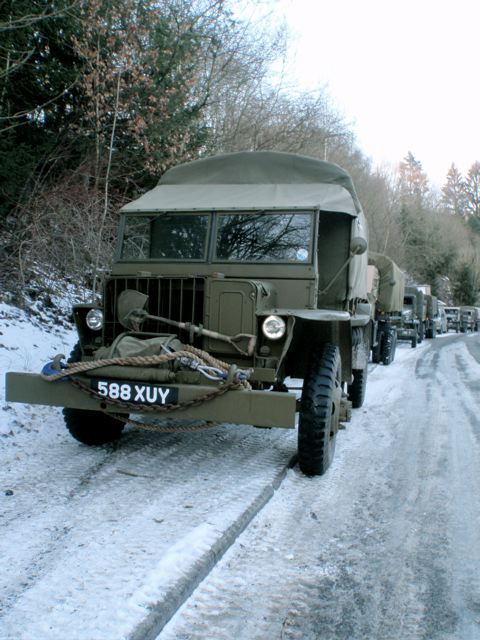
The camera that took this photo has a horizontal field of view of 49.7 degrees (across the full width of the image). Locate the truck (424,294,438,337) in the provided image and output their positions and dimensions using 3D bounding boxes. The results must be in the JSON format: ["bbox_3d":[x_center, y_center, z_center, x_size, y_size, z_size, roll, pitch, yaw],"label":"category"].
[{"bbox_3d":[10.147,-0.307,30.142,2.220,2.680,6.300,3,1,26],"label":"truck"}]

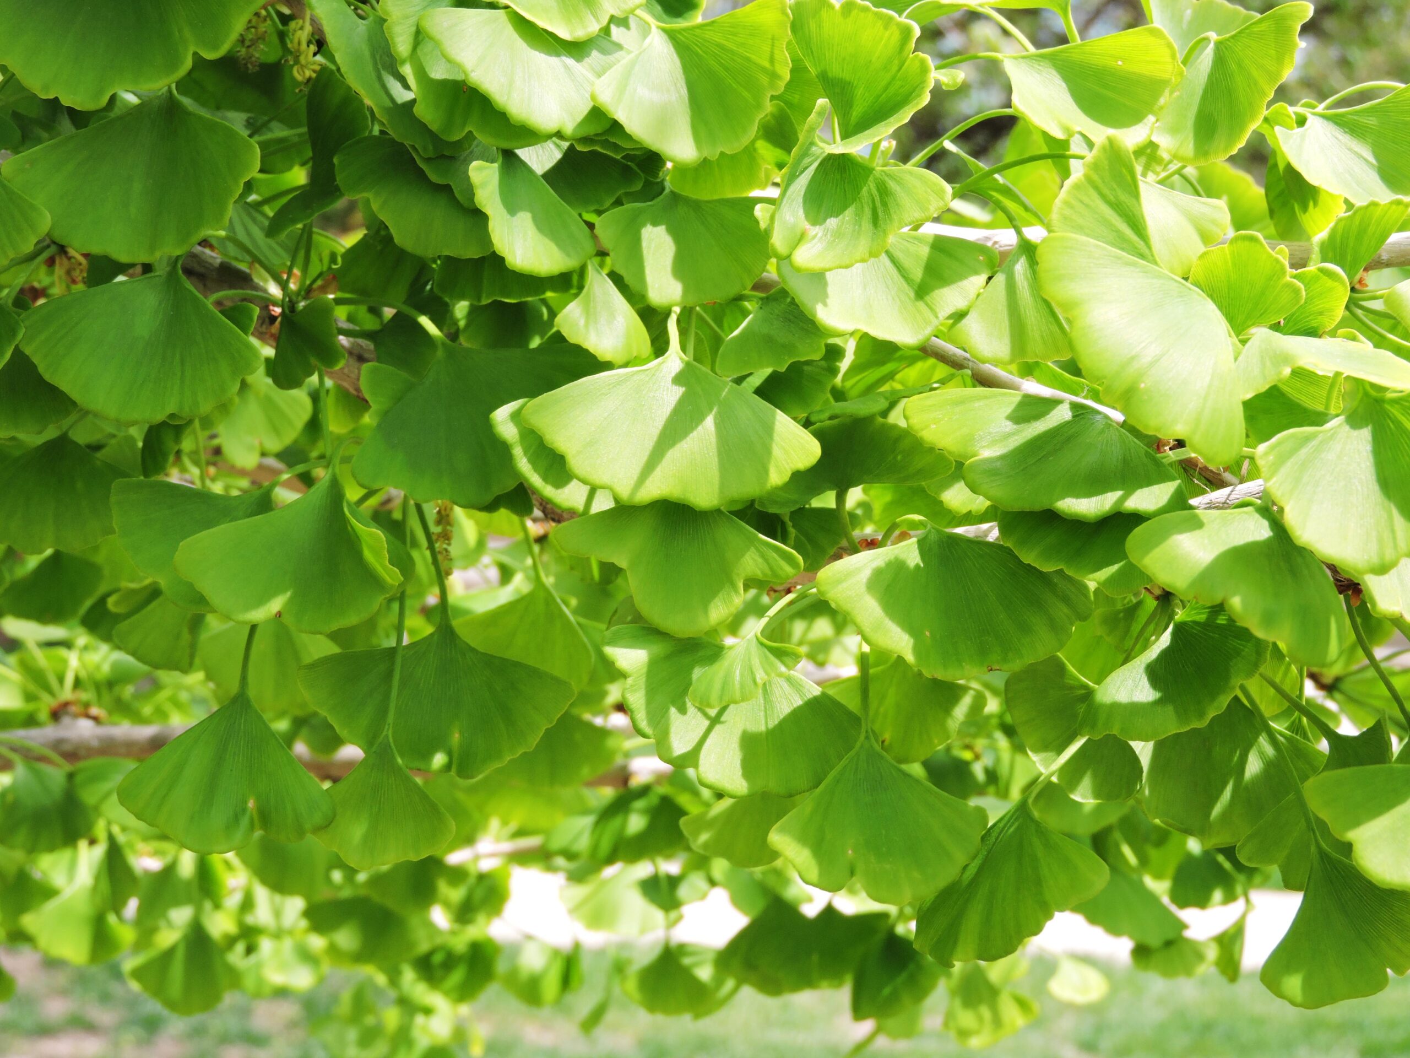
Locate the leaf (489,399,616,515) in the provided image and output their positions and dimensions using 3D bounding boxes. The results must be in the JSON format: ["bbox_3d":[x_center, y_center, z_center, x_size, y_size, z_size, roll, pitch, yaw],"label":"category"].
[{"bbox_3d":[-0.033,-0.020,0.755,0.050,0.029,0.016,12,-28,0],"label":"leaf"}]

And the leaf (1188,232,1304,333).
[{"bbox_3d":[0.146,-0.066,0.771,0.032,0.029,0.012,2,-15,0],"label":"leaf"}]

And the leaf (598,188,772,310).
[{"bbox_3d":[-0.005,-0.074,0.755,0.045,0.030,0.016,-2,-25,0],"label":"leaf"}]

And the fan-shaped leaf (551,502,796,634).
[{"bbox_3d":[-0.007,0.008,0.745,0.066,0.040,0.020,6,-25,0],"label":"fan-shaped leaf"}]

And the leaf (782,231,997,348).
[{"bbox_3d":[0.050,-0.065,0.770,0.057,0.033,0.018,3,-38,0],"label":"leaf"}]

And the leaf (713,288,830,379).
[{"bbox_3d":[0.019,-0.054,0.781,0.034,0.023,0.012,-12,-28,0],"label":"leaf"}]

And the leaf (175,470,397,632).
[{"bbox_3d":[-0.108,0.006,0.740,0.059,0.040,0.022,6,-20,0],"label":"leaf"}]

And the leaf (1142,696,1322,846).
[{"bbox_3d":[0.144,0.066,0.776,0.050,0.041,0.016,5,-20,0],"label":"leaf"}]

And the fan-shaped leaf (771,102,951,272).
[{"bbox_3d":[0.040,-0.087,0.730,0.045,0.038,0.030,8,-20,5],"label":"fan-shaped leaf"}]

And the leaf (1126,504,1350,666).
[{"bbox_3d":[0.138,0.015,0.740,0.062,0.034,0.020,22,-38,0],"label":"leaf"}]

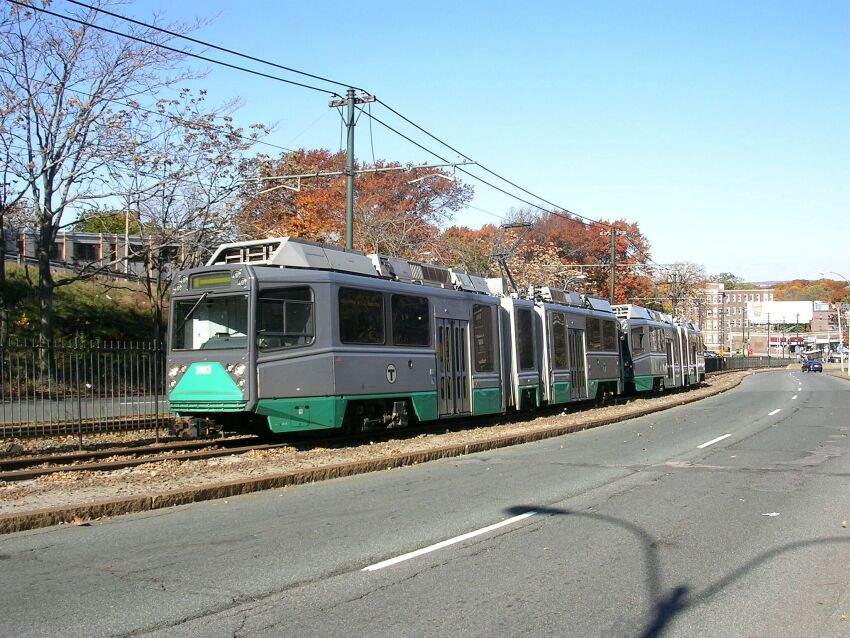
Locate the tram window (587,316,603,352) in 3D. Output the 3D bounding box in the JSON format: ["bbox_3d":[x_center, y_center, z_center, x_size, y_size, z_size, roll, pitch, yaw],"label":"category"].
[{"bbox_3d":[5.339,0.457,29.400,0.070,1.050,1.500,-2,-4,28],"label":"tram window"}]

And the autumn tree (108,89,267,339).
[{"bbox_3d":[-9.410,-3.100,37.000,6.400,12.100,6.000,0,-1,0],"label":"autumn tree"}]

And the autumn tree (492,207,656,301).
[{"bbox_3d":[14.126,-2.900,90.000,16.000,15.500,13.000,0,-1,0],"label":"autumn tree"}]

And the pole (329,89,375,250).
[{"bbox_3d":[-1.840,-1.500,22.700,1.250,8.200,0.300,1,-1,29],"label":"pole"}]

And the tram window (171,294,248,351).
[{"bbox_3d":[-3.585,0.067,15.600,1.680,0.930,0.120,-1,-4,29],"label":"tram window"}]

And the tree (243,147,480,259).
[{"bbox_3d":[-4.900,-4.700,65.000,16.500,14.400,13.000,0,-1,0],"label":"tree"}]

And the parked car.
[{"bbox_3d":[44.306,5.422,107.000,1.780,1.470,4.500,0,-1,10],"label":"parked car"}]

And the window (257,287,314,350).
[{"bbox_3d":[-2.344,0.000,15.800,0.090,1.070,1.280,-3,-4,40],"label":"window"}]

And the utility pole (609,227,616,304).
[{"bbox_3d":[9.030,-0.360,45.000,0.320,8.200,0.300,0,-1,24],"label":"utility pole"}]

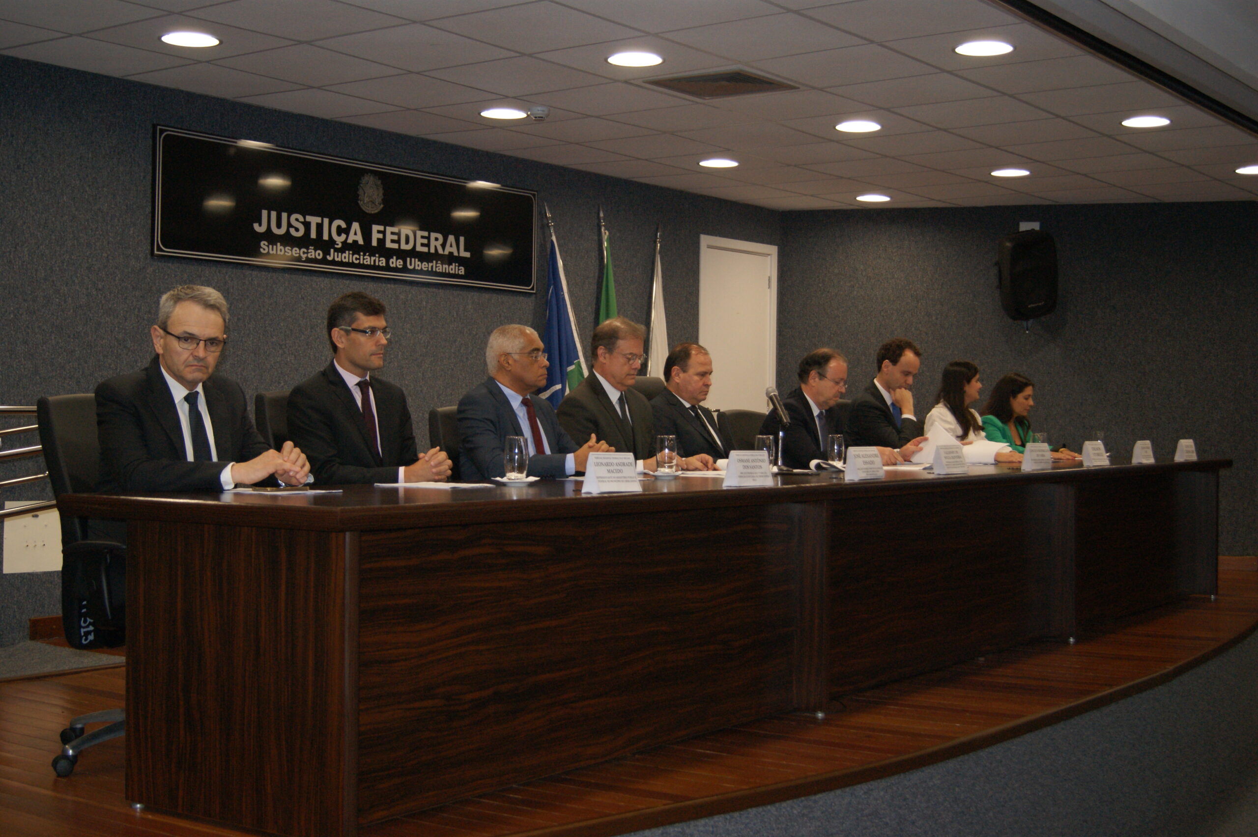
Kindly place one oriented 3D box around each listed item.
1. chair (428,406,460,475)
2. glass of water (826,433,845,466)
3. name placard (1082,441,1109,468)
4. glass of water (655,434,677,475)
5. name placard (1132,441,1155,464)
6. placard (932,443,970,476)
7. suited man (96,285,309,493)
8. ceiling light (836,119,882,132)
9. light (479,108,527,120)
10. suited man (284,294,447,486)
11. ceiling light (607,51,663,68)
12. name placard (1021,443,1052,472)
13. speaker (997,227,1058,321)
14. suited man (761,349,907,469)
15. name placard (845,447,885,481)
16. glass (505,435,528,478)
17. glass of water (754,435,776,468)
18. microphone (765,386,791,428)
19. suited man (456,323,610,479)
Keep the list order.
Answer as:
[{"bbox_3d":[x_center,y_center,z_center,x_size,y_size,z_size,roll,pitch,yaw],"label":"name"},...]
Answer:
[{"bbox_3d":[-0.366,0.462,5.590,0.650,1.020,0.600,1,1,38],"label":"chair"},{"bbox_3d":[0.813,0.129,6.150,0.069,0.125,0.069,1,0,0],"label":"glass of water"},{"bbox_3d":[2.121,0.160,7.136,0.062,0.112,0.205,1,1,38],"label":"name placard"},{"bbox_3d":[0.126,0.121,5.280,0.069,0.125,0.069,1,0,0],"label":"glass of water"},{"bbox_3d":[2.576,0.168,7.864,0.058,0.113,0.212,2,1,34],"label":"name placard"},{"bbox_3d":[1.243,0.159,6.065,0.085,0.110,0.210,1,1,37],"label":"placard"},{"bbox_3d":[-1.190,0.302,4.201,0.780,1.320,0.570,1,1,41],"label":"suited man"},{"bbox_3d":[1.118,-1.434,7.651,0.230,0.050,0.230,1,1,0],"label":"ceiling light"},{"bbox_3d":[-0.596,-1.460,7.494,0.230,0.050,0.230,1,1,0],"label":"light"},{"bbox_3d":[-0.825,0.292,4.797,0.770,1.340,0.550,1,1,37],"label":"suited man"},{"bbox_3d":[0.025,-1.434,6.279,0.219,0.040,0.219,1,1,0],"label":"ceiling light"},{"bbox_3d":[1.750,0.160,6.728,0.085,0.110,0.210,1,1,37],"label":"name placard"},{"bbox_3d":[2.587,-0.928,10.200,0.345,0.560,0.290,-9,17,-15],"label":"speaker"},{"bbox_3d":[0.940,0.330,7.225,0.780,1.290,0.580,2,1,37],"label":"suited man"},{"bbox_3d":[0.861,0.165,5.758,0.058,0.113,0.212,2,1,34],"label":"name placard"},{"bbox_3d":[-0.331,0.118,4.630,0.069,0.125,0.069,1,0,0],"label":"glass"},{"bbox_3d":[0.493,0.124,5.680,0.069,0.125,0.069,1,0,0],"label":"glass of water"},{"bbox_3d":[0.579,-0.046,6.100,0.050,0.168,0.050,-42,-24,29],"label":"microphone"},{"bbox_3d":[-0.345,0.318,5.664,0.780,1.310,0.580,2,1,37],"label":"suited man"}]

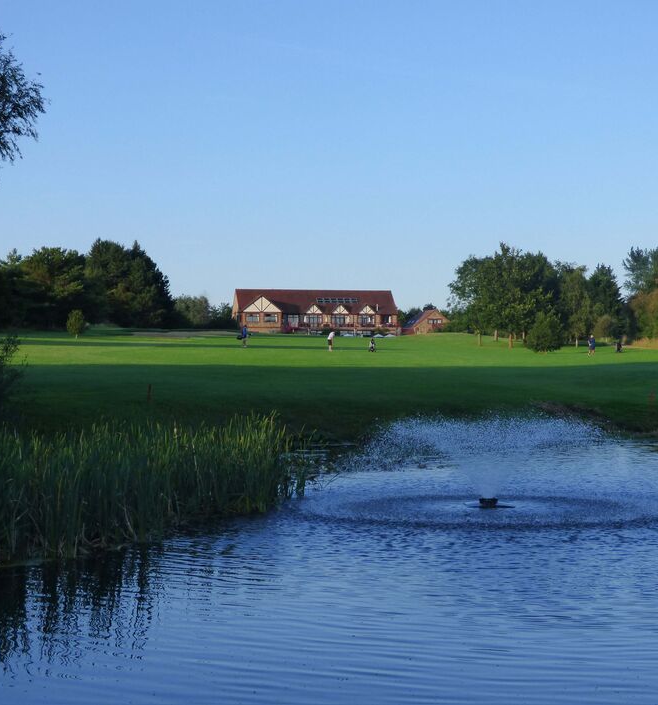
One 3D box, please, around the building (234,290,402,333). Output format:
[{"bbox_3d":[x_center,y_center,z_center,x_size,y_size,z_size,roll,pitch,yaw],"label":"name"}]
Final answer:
[{"bbox_3d":[-2.500,-7.000,248.000,26.800,7.800,13.000,0,0,-9],"label":"building"}]

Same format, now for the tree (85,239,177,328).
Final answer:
[{"bbox_3d":[-28.200,-9.760,205.000,13.530,12.960,12.500,0,0,0],"label":"tree"}]

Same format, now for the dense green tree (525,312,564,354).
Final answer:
[{"bbox_3d":[19.170,-1.850,128.000,3.380,3.780,3.400,0,0,0],"label":"dense green tree"}]

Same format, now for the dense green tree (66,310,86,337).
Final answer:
[{"bbox_3d":[-30.360,-3.320,172.000,2.510,3.410,2.500,0,0,0],"label":"dense green tree"}]

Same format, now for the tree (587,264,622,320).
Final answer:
[{"bbox_3d":[31.070,-5.460,162.000,4.390,8.890,4.800,0,0,0],"label":"tree"}]

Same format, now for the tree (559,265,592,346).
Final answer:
[{"bbox_3d":[25.300,-4.830,148.000,4.010,8.640,4.200,0,0,0],"label":"tree"}]

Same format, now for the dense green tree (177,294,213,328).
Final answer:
[{"bbox_3d":[-23.070,-6.810,245.000,6.810,6.130,6.500,0,0,0],"label":"dense green tree"}]

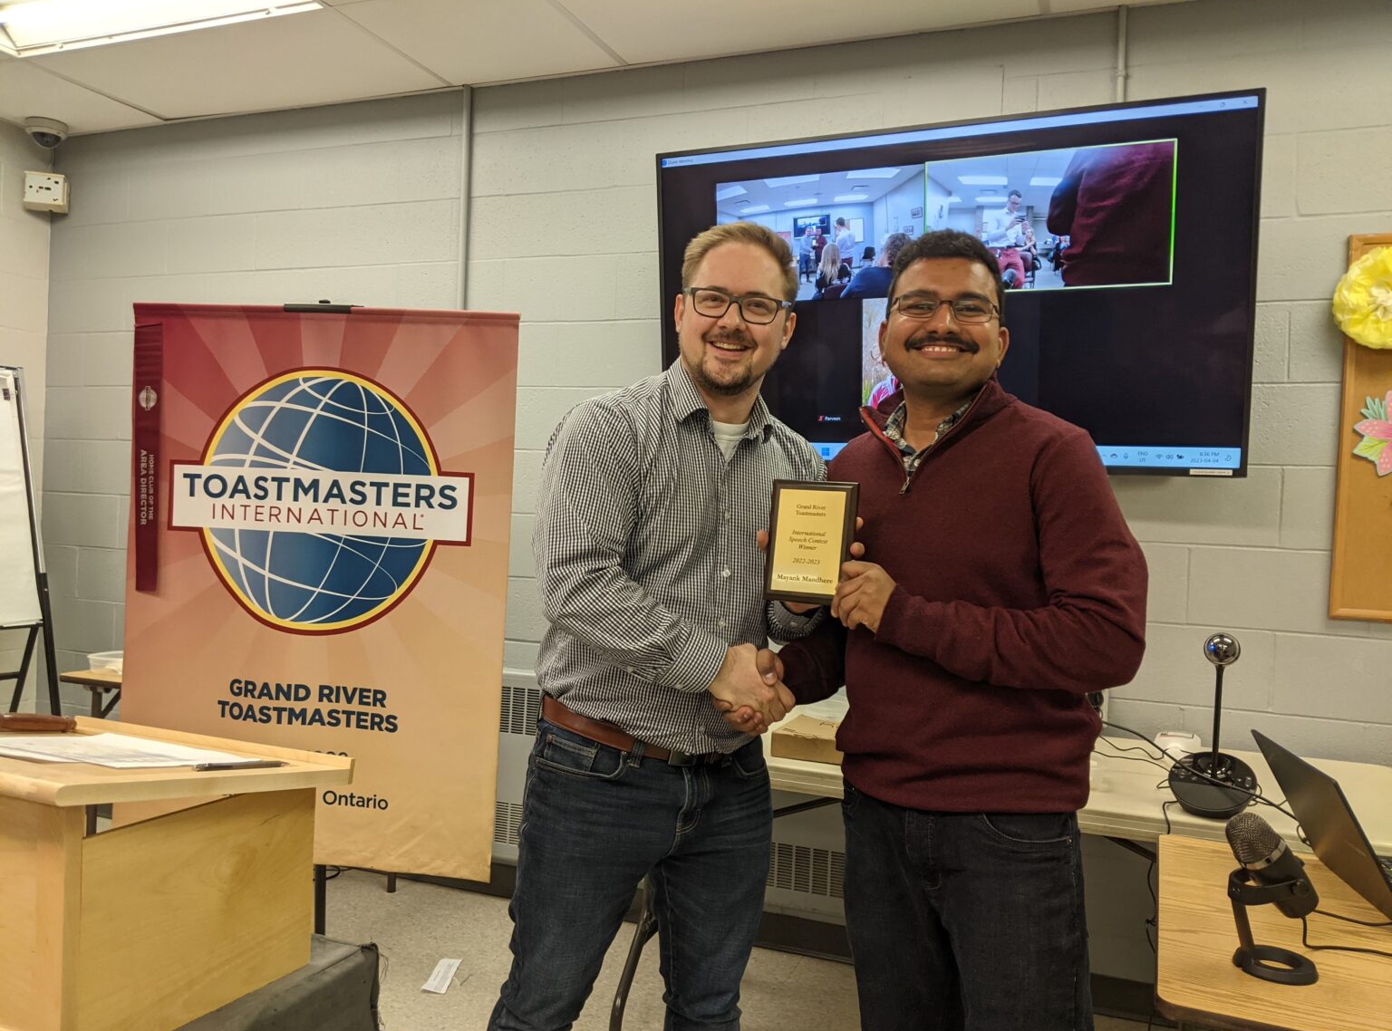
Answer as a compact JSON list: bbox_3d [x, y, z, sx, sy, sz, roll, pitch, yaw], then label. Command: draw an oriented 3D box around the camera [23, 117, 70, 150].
[{"bbox_3d":[-2.403,-1.401,4.016,0.137,0.085,0.137,2,1,-24],"label":"camera"}]

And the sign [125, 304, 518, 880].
[{"bbox_3d":[-0.853,0.156,2.397,0.909,1.226,0.030,3,1,9],"label":"sign"}]

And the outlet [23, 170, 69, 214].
[{"bbox_3d":[-2.407,-1.196,4.020,0.130,0.112,0.110,2,1,-24],"label":"outlet"}]

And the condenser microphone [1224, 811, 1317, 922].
[{"bbox_3d":[0.758,0.461,1.429,0.064,0.141,0.062,-32,-8,12],"label":"condenser microphone"}]

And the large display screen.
[{"bbox_3d":[0.580,-0.533,2.712,1.460,0.843,0.060,2,8,24],"label":"large display screen"}]

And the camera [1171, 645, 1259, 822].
[{"bbox_3d":[1.003,0.396,2.100,0.154,0.348,0.154,3,1,29],"label":"camera"}]

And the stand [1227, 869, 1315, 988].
[{"bbox_3d":[0.763,0.529,1.428,0.107,0.125,0.092,2,1,14],"label":"stand"}]

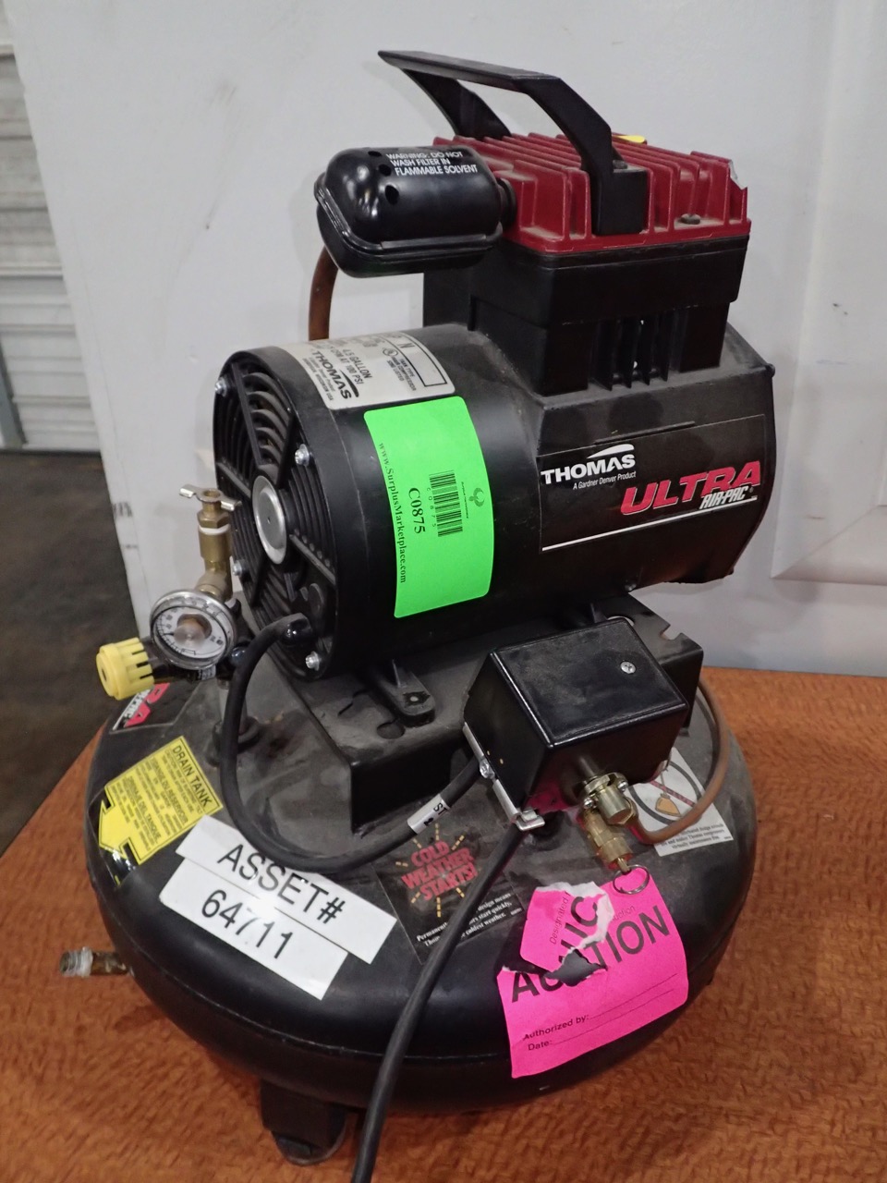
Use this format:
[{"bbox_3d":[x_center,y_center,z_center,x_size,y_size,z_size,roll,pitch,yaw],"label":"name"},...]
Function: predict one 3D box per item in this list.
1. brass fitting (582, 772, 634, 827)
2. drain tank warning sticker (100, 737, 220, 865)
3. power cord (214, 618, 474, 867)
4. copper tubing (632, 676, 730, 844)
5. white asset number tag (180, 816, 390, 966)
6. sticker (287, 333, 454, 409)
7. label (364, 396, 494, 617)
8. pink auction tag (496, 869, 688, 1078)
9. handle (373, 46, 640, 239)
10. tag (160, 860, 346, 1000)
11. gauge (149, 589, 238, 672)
[{"bbox_3d":[0.078,0.098,0.486,0.025,0.018,0.022,-12,49,-24],"label":"brass fitting"},{"bbox_3d":[-0.157,0.115,0.543,0.065,0.010,0.057,-41,47,-5],"label":"drain tank warning sticker"},{"bbox_3d":[-0.051,0.072,0.493,0.133,0.104,0.074,16,34,19],"label":"power cord"},{"bbox_3d":[0.134,0.081,0.555,0.043,0.021,0.163,15,34,17],"label":"copper tubing"},{"bbox_3d":[-0.079,0.142,0.497,0.117,0.007,0.023,22,67,21],"label":"white asset number tag"},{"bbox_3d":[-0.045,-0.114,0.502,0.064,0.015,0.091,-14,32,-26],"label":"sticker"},{"bbox_3d":[-0.003,-0.039,0.477,0.051,0.097,0.016,-14,13,-26],"label":"label"},{"bbox_3d":[0.079,0.191,0.512,0.111,0.100,0.022,-13,20,-23],"label":"pink auction tag"},{"bbox_3d":[0.027,-0.211,0.472,0.080,0.062,0.128,-14,36,-26],"label":"handle"},{"bbox_3d":[-0.094,0.160,0.492,0.102,0.025,0.008,23,-6,20],"label":"tag"},{"bbox_3d":[-0.122,0.019,0.498,0.042,0.042,0.024,5,32,2],"label":"gauge"}]

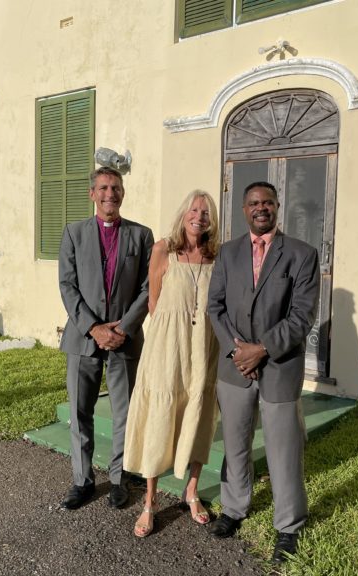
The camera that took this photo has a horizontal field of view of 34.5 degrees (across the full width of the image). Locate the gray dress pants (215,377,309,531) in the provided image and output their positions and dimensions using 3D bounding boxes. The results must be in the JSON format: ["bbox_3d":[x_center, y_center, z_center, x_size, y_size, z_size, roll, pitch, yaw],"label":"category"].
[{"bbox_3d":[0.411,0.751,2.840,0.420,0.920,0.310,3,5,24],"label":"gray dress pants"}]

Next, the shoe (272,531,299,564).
[{"bbox_3d":[0.516,1.197,2.772,0.110,0.110,0.300,4,5,25],"label":"shoe"}]

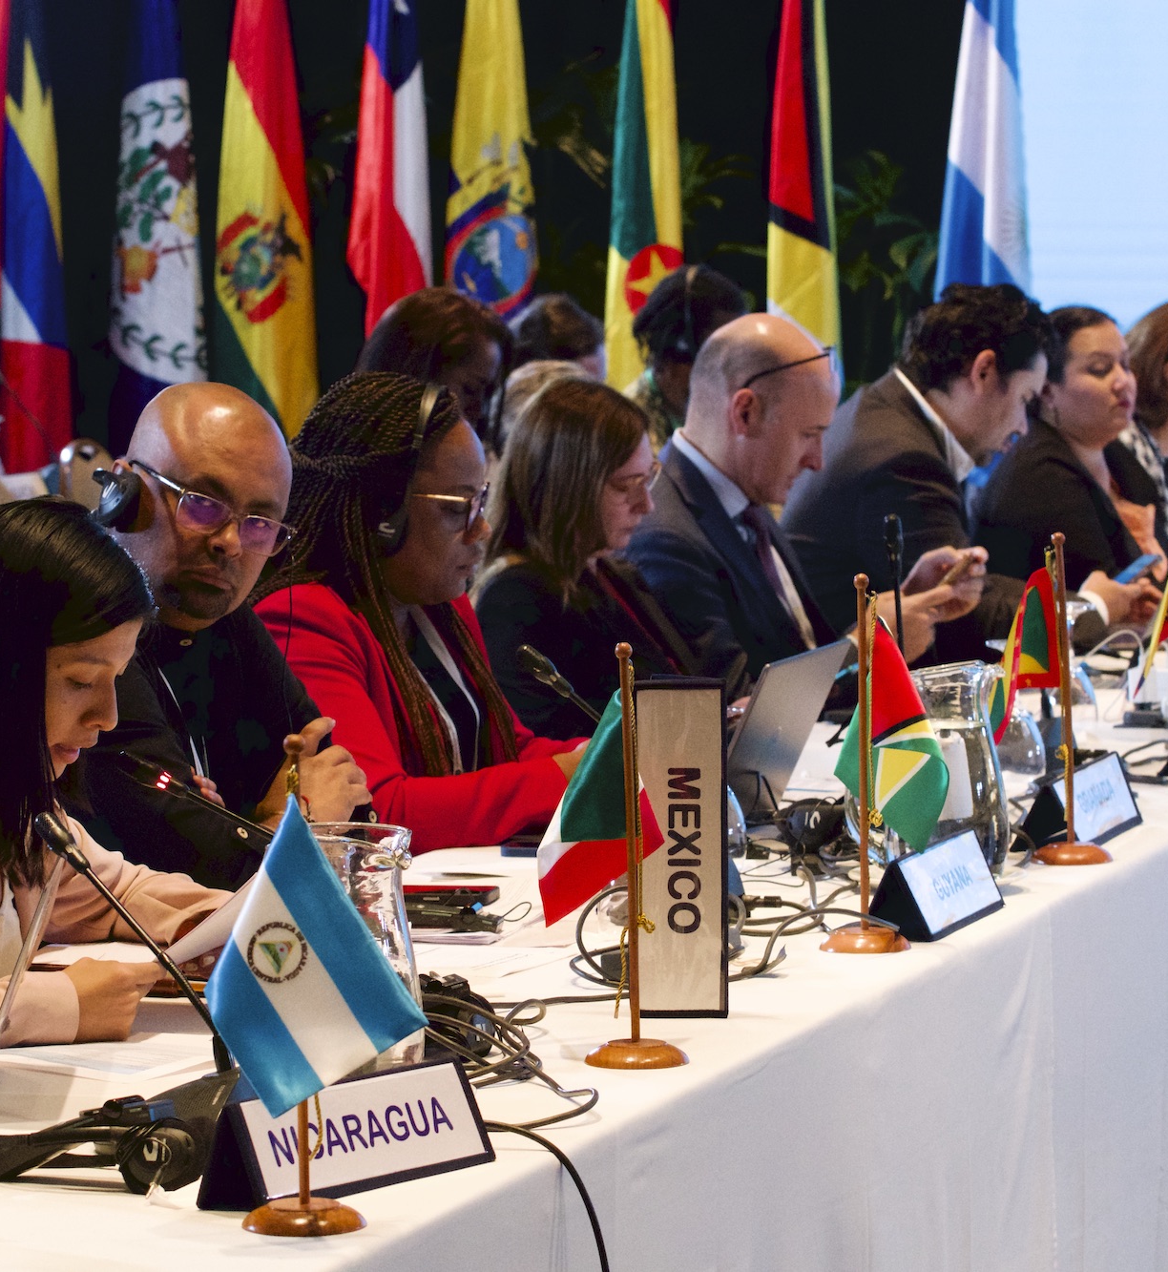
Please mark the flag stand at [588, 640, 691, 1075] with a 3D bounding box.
[{"bbox_3d":[0.040,0.182,5.356,0.087,0.355,0.087,0,4,0],"label":"flag stand"}]

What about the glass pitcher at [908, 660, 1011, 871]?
[{"bbox_3d":[0.383,0.148,7.061,0.185,0.234,0.135,0,4,13],"label":"glass pitcher"}]

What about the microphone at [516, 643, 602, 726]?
[{"bbox_3d":[0.016,0.121,6.550,0.170,0.230,0.040,1,4,17],"label":"microphone"}]

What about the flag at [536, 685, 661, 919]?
[{"bbox_3d":[0.014,0.145,5.386,0.107,0.200,0.070,0,4,0],"label":"flag"}]

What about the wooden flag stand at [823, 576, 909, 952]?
[{"bbox_3d":[0.271,0.124,6.139,0.087,0.355,0.087,0,4,0],"label":"wooden flag stand"}]

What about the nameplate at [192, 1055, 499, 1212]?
[{"bbox_3d":[-0.180,0.384,4.925,0.073,0.081,0.298,3,5,33],"label":"nameplate"}]

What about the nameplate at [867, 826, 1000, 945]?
[{"bbox_3d":[0.366,0.257,6.598,0.075,0.080,0.298,1,4,18],"label":"nameplate"}]

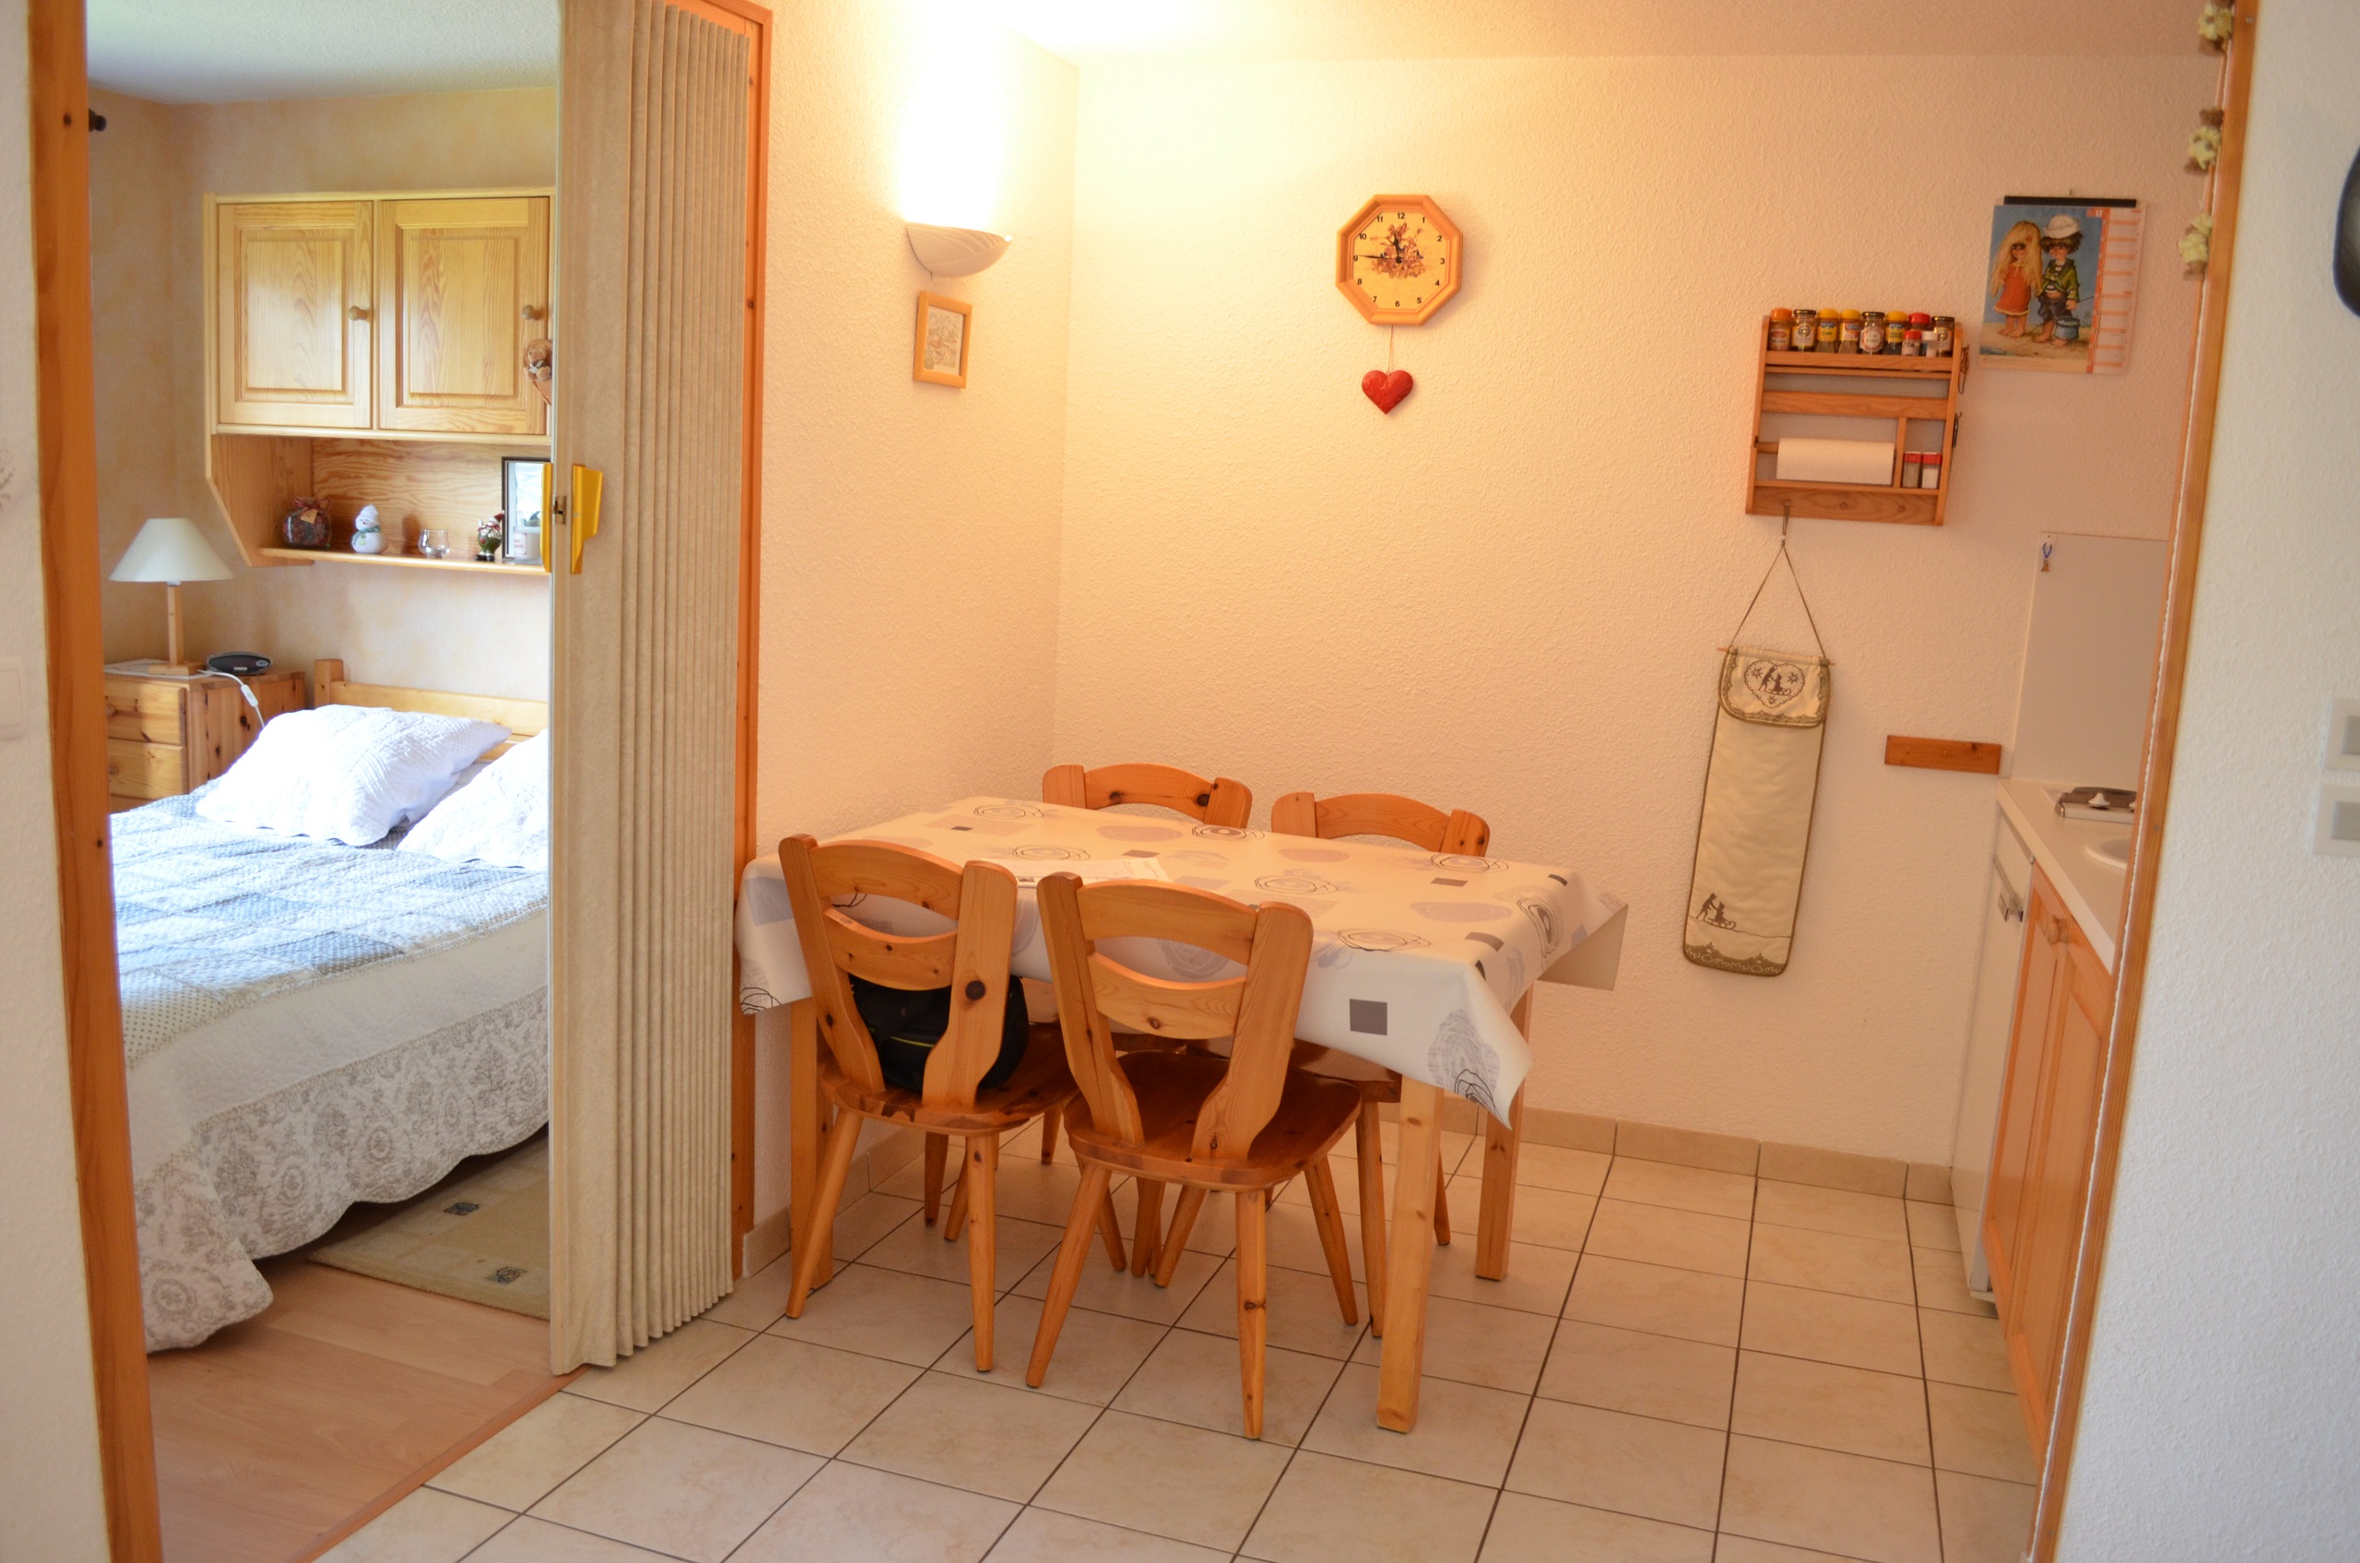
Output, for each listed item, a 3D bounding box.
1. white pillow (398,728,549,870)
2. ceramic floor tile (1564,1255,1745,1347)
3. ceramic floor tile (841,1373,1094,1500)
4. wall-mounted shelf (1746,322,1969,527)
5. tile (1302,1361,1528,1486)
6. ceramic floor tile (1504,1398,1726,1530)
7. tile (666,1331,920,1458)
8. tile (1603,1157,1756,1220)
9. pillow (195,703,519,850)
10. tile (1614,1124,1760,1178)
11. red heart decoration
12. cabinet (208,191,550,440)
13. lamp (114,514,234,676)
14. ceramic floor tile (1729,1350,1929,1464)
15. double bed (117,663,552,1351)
[{"bbox_3d":[-1.425,0.046,4.168,0.640,0.180,0.580,5,34,19],"label":"white pillow"},{"bbox_3d":[0.847,0.926,3.151,0.300,0.010,0.300,5,9,19],"label":"ceramic floor tile"},{"bbox_3d":[-0.301,0.959,2.585,0.300,0.010,0.298,5,9,19],"label":"ceramic floor tile"},{"bbox_3d":[1.314,-0.699,3.445,0.380,0.395,0.100,5,9,19],"label":"wall-mounted shelf"},{"bbox_3d":[0.363,0.973,2.668,0.300,0.010,0.298,5,9,19],"label":"tile"},{"bbox_3d":[0.645,0.999,2.583,0.300,0.010,0.300,5,9,19],"label":"ceramic floor tile"},{"bbox_3d":[-0.585,0.932,2.690,0.300,0.010,0.300,5,9,19],"label":"tile"},{"bbox_3d":[1.040,0.849,3.673,0.300,0.010,0.259,5,9,19],"label":"tile"},{"bbox_3d":[-2.108,-0.027,4.477,0.630,0.180,0.560,5,31,19],"label":"pillow"},{"bbox_3d":[1.089,0.795,3.794,0.299,0.079,0.010,5,9,19],"label":"tile"},{"bbox_3d":[0.445,-0.835,3.790,0.111,0.094,0.025,5,9,19],"label":"red heart decoration"},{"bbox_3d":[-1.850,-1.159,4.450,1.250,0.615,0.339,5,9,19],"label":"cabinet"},{"bbox_3d":[-2.723,-0.491,4.760,0.295,0.420,0.295,5,9,19],"label":"lamp"},{"bbox_3d":[1.022,0.984,2.770,0.300,0.010,0.300,5,9,19],"label":"ceramic floor tile"},{"bbox_3d":[-1.997,0.273,3.822,1.667,0.873,1.954,5,9,19],"label":"double bed"}]

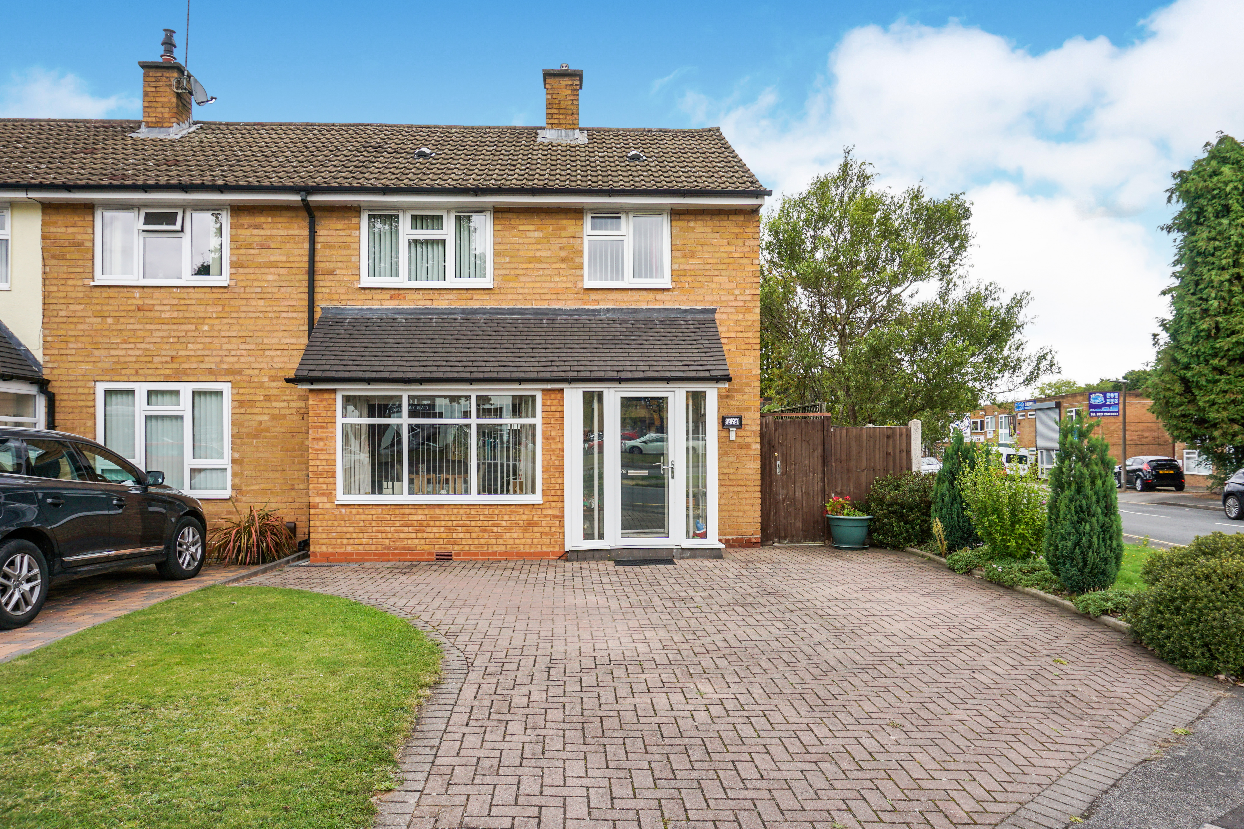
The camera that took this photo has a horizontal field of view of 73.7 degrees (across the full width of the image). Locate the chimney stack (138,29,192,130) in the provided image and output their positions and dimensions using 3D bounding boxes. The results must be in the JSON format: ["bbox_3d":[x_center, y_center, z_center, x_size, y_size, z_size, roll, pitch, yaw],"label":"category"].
[{"bbox_3d":[-7.945,-5.820,14.530,0.680,1.840,0.670,0,0,-3],"label":"chimney stack"}]

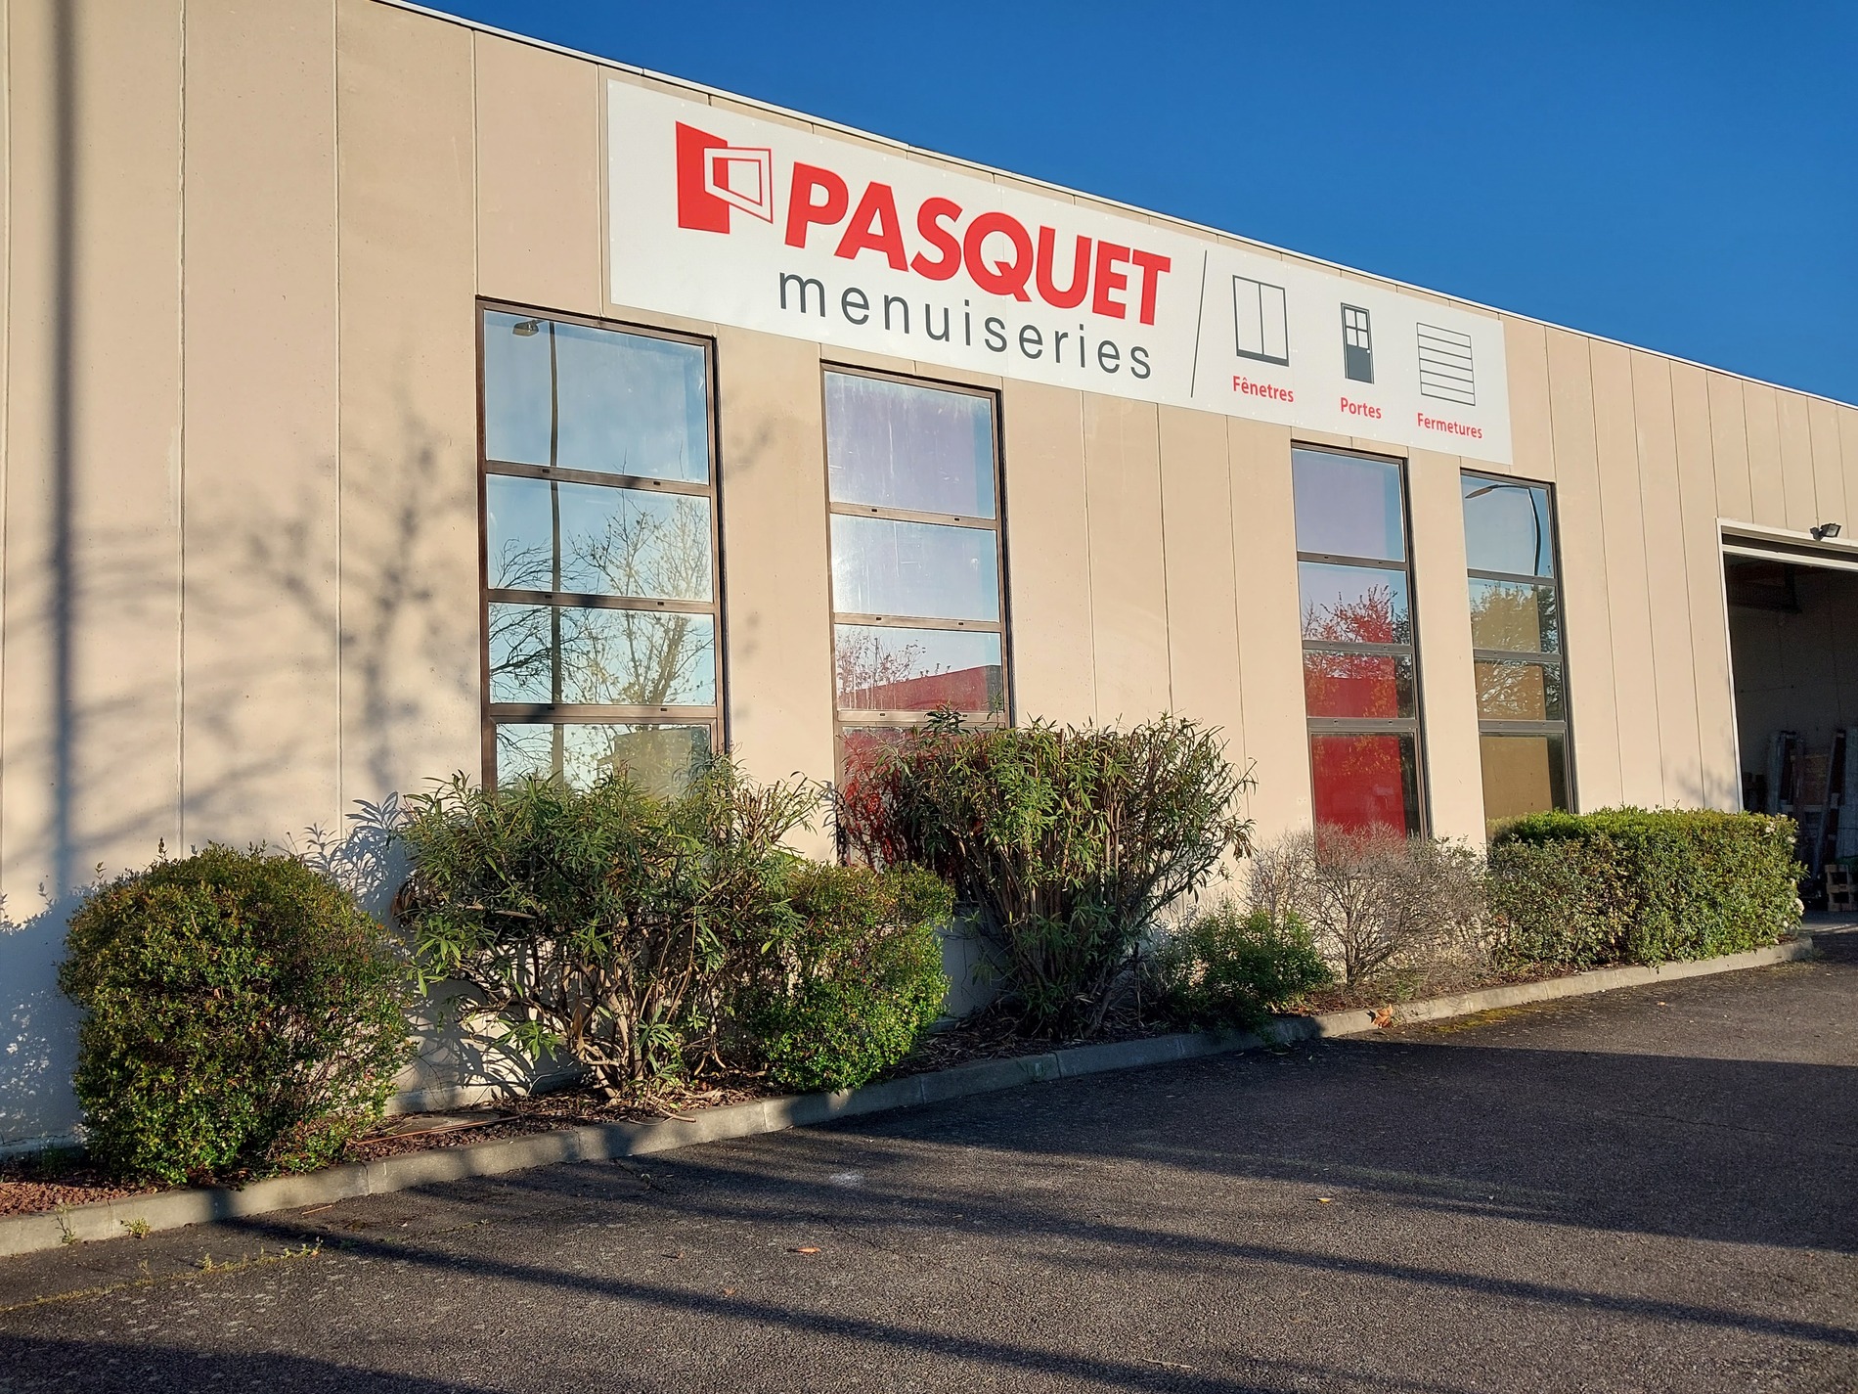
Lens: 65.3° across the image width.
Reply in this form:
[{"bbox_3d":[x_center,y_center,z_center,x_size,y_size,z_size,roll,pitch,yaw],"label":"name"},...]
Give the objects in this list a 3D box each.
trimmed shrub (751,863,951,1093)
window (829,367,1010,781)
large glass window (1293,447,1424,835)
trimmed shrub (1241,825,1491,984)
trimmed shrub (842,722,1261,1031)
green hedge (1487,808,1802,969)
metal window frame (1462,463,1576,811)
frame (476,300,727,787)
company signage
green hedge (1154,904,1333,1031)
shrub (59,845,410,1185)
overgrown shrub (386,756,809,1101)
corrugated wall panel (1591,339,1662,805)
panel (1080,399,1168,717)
[{"bbox_3d":[-0.407,1.514,8.140,1.140,1.160,1.050,-2,-4,0],"label":"trimmed shrub"},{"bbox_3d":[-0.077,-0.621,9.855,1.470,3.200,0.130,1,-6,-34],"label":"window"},{"bbox_3d":[3.555,-0.350,12.037,1.453,3.441,0.100,1,-5,-35],"label":"large glass window"},{"bbox_3d":[3.374,1.594,11.023,2.380,1.200,0.900,1,-5,-35],"label":"trimmed shrub"},{"bbox_3d":[0.803,1.121,9.108,3.000,1.980,1.200,1,-5,-35],"label":"trimmed shrub"},{"bbox_3d":[6.613,1.633,13.090,3.700,1.280,1.020,1,-5,-35],"label":"green hedge"},{"bbox_3d":[5.520,-0.392,13.622,1.470,3.400,0.130,1,-6,-34],"label":"metal window frame"},{"bbox_3d":[-1.942,-0.664,8.597,1.470,3.200,0.130,1,-6,-34],"label":"frame"},{"bbox_3d":[1.776,-2.884,10.941,8.816,1.356,0.050,1,-5,-35],"label":"company signage"},{"bbox_3d":[2.178,1.861,10.243,1.250,0.810,0.900,1,-6,-34],"label":"green hedge"},{"bbox_3d":[-3.070,1.353,6.465,1.410,1.360,1.100,1,-5,-35],"label":"shrub"},{"bbox_3d":[-1.691,1.261,7.772,2.000,1.770,1.200,1,-6,-34],"label":"overgrown shrub"},{"bbox_3d":[7.058,-0.989,14.716,0.750,5.270,0.140,1,-6,-34],"label":"corrugated wall panel"},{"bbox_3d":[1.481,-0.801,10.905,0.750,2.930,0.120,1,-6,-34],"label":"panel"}]

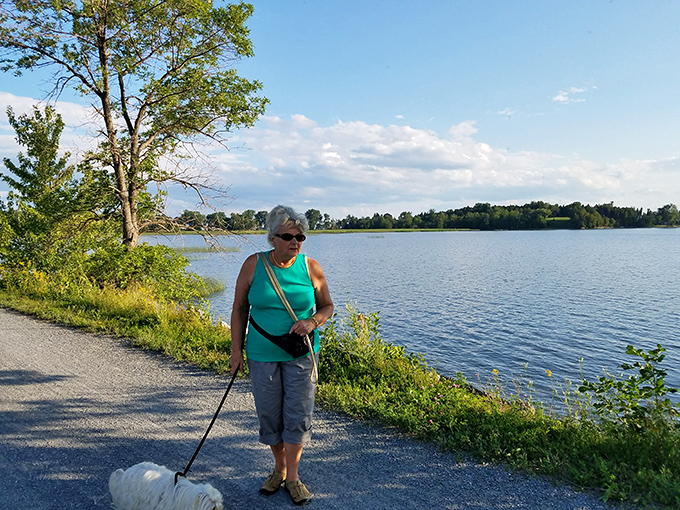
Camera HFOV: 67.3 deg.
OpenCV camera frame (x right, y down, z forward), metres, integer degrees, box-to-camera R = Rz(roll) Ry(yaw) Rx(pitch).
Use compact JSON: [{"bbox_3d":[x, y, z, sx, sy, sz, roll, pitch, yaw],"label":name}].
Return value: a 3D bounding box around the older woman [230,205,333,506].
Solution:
[{"bbox_3d":[-0.322,0.526,2.830,0.560,1.590,0.400,-1,3,-10],"label":"older woman"}]

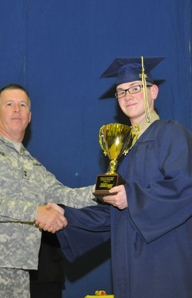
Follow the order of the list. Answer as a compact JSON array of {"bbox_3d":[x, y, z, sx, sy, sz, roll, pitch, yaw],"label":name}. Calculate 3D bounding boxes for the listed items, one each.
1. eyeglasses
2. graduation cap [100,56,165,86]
[{"bbox_3d":[0.180,-0.253,2.985,0.138,0.042,0.140,-14,-4,31],"label":"eyeglasses"},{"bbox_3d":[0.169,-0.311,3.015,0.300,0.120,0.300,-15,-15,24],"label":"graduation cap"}]

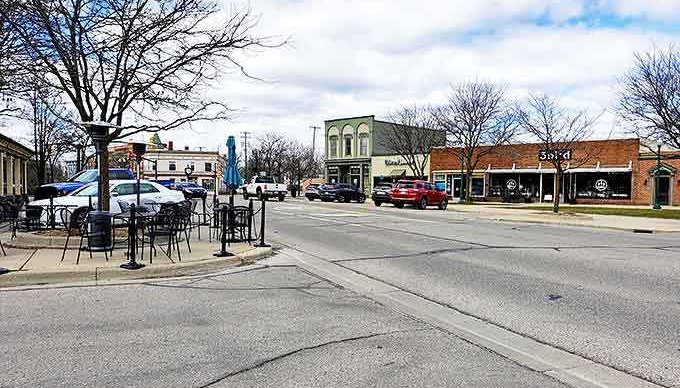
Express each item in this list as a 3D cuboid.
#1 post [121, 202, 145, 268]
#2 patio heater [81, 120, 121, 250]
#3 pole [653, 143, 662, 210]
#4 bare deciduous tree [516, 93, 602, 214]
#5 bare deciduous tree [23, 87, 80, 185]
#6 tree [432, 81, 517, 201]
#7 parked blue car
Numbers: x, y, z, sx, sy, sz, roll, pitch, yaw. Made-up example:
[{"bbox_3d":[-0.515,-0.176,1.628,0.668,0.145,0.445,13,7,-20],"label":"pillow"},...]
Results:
[{"bbox_3d":[-3.185,0.646,7.870,0.370,0.970,0.370,1,1,0],"label":"post"},{"bbox_3d":[-4.508,-0.143,9.626,0.820,2.400,0.820,1,1,0],"label":"patio heater"},{"bbox_3d":[20.282,-1.188,32.457,0.460,4.300,0.460,1,1,0],"label":"pole"},{"bbox_3d":[11.605,-2.157,27.000,4.500,6.300,4.500,0,1,0],"label":"bare deciduous tree"},{"bbox_3d":[-21.467,-3.869,38.000,4.100,8.100,4.100,1,1,0],"label":"bare deciduous tree"},{"bbox_3d":[9.933,-3.869,38.000,6.300,9.100,6.300,0,1,0],"label":"tree"},{"bbox_3d":[-9.433,0.020,20.900,1.970,1.870,5.400,1,1,39],"label":"parked blue car"}]

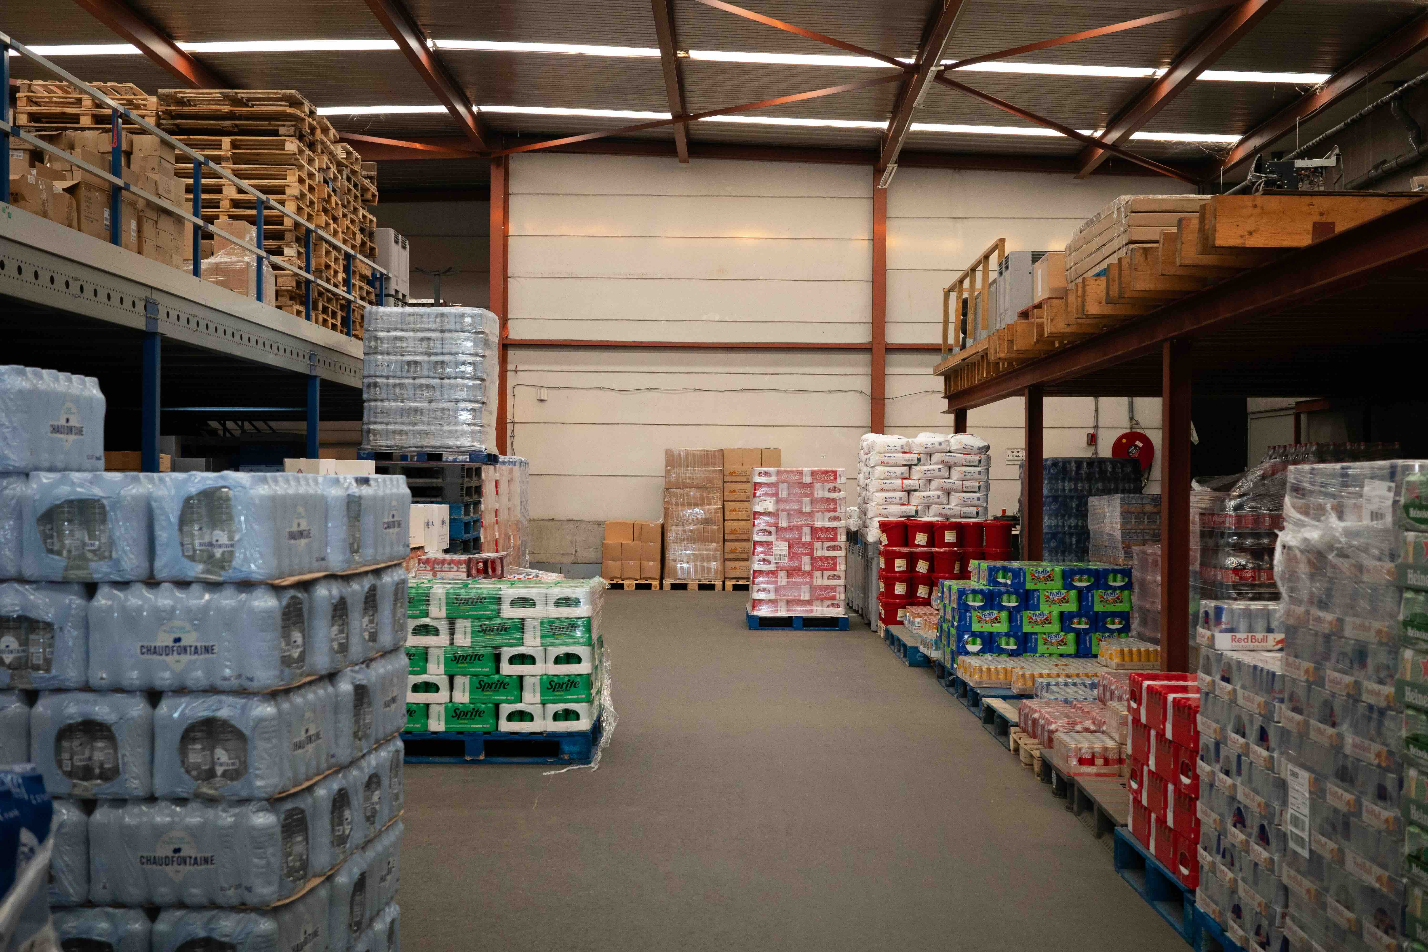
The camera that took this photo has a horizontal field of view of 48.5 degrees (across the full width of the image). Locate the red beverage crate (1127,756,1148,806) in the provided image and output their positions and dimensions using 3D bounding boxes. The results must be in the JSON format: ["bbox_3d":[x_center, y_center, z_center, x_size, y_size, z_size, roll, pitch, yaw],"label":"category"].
[{"bbox_3d":[1.700,1.094,5.728,0.348,0.147,0.235,0,0,-1],"label":"red beverage crate"}]

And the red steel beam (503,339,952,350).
[{"bbox_3d":[0.134,-1.852,22.500,6.300,0.085,0.140,1,0,1],"label":"red steel beam"}]

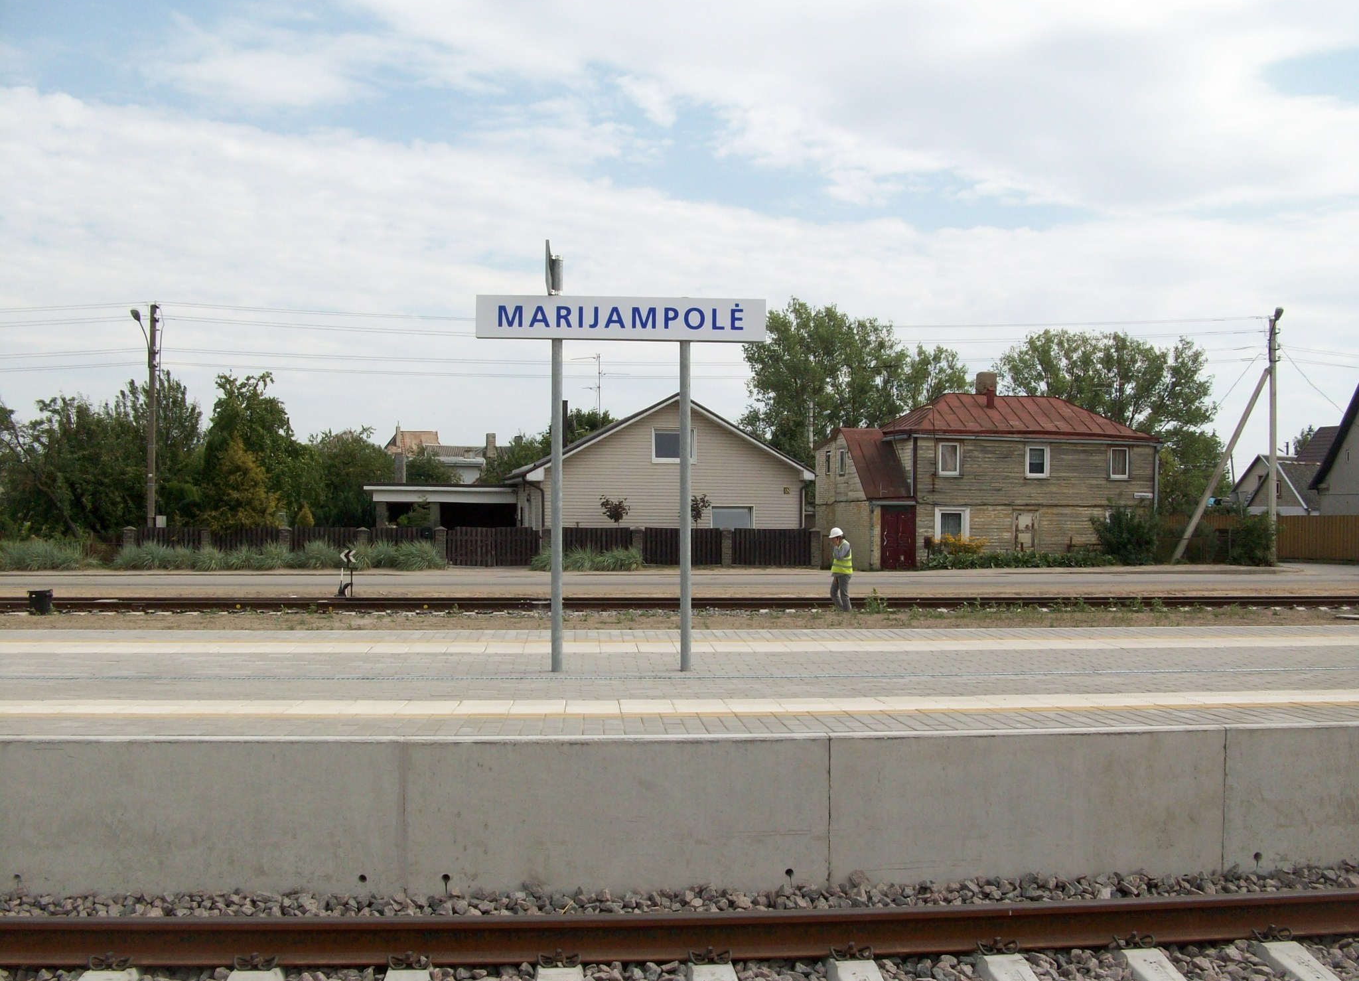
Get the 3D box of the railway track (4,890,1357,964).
[{"bbox_3d":[0.103,1.783,5.347,5.600,0.170,0.160,0,-1,-4],"label":"railway track"}]

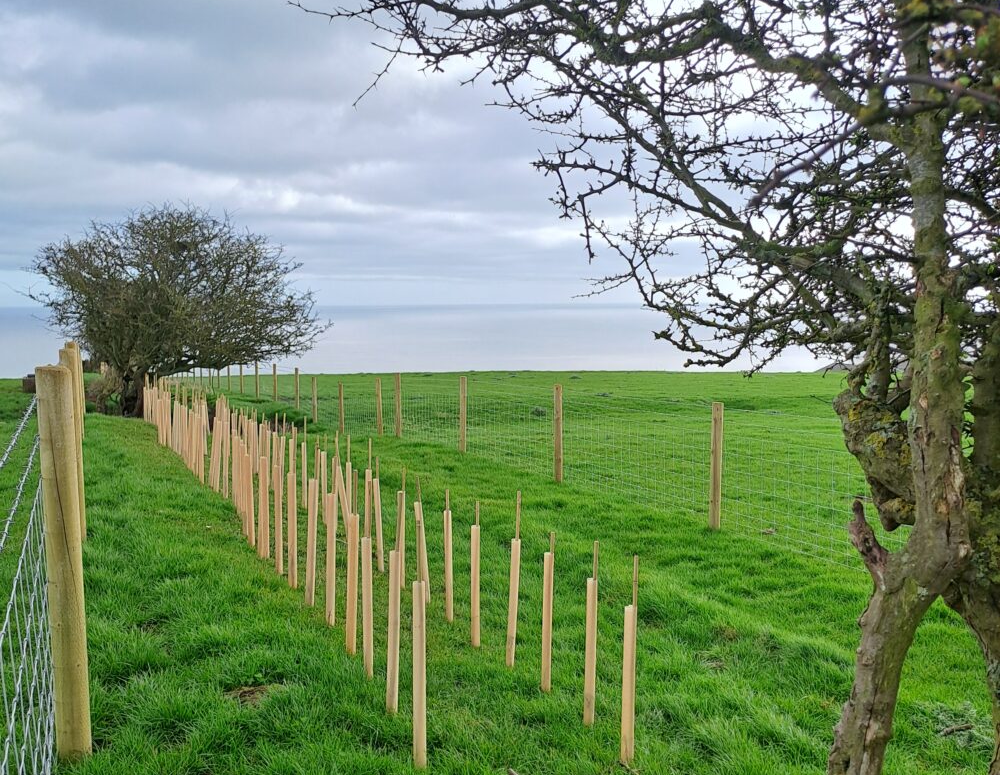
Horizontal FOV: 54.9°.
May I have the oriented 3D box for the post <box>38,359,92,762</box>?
[{"bbox_3d":[-1.321,0.536,2.920,0.104,1.200,0.104,-1,5,0],"label":"post"}]

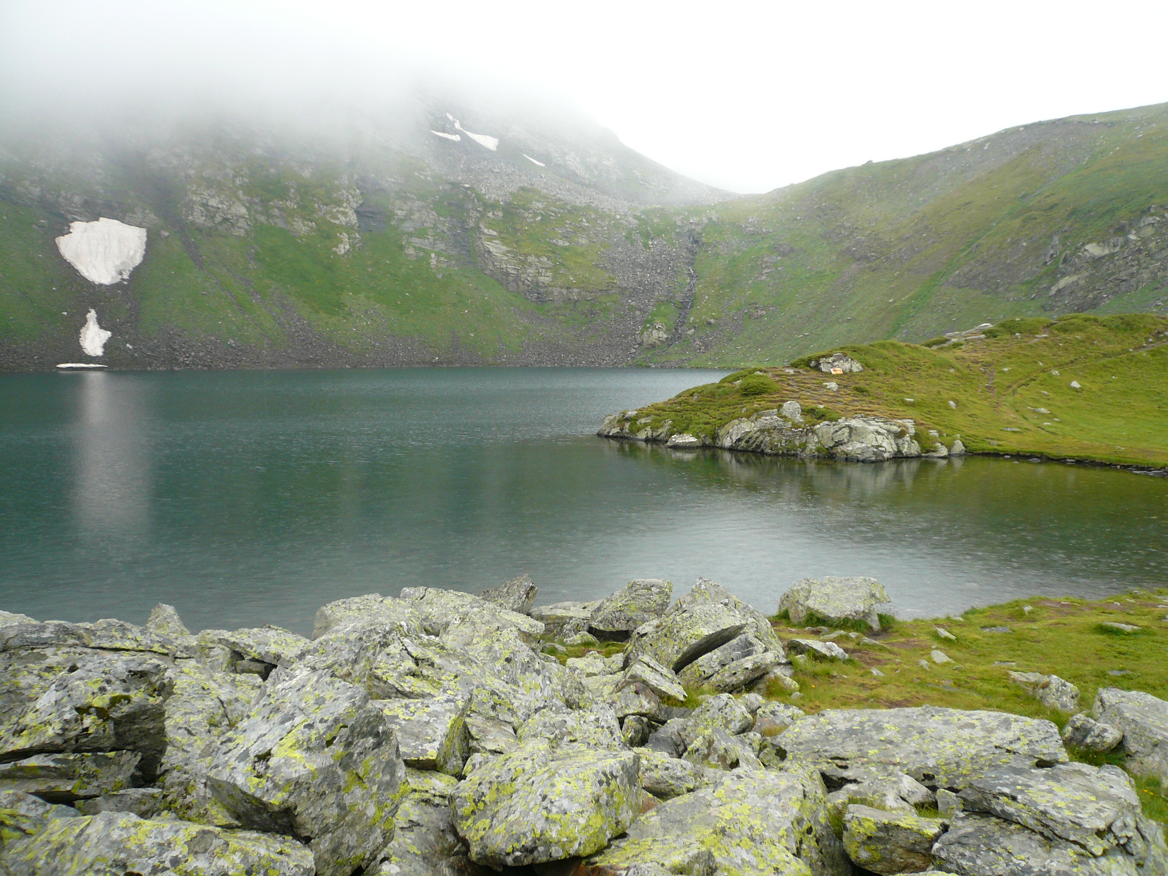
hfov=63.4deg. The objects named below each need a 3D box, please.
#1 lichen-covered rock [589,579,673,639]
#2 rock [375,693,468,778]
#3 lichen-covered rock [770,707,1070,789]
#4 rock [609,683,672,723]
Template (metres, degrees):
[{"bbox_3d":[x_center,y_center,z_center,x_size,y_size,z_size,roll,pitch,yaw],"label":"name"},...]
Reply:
[{"bbox_3d":[0.383,1.431,7.862,0.680,0.420,0.500,1,5,15],"label":"lichen-covered rock"},{"bbox_3d":[-0.591,1.060,3.400,0.352,0.217,0.320,-1,5,-10],"label":"rock"},{"bbox_3d":[1.414,1.321,4.050,1.152,0.216,0.480,0,5,5],"label":"lichen-covered rock"},{"bbox_3d":[0.342,1.591,5.671,0.370,0.180,0.300,0,5,0],"label":"rock"}]

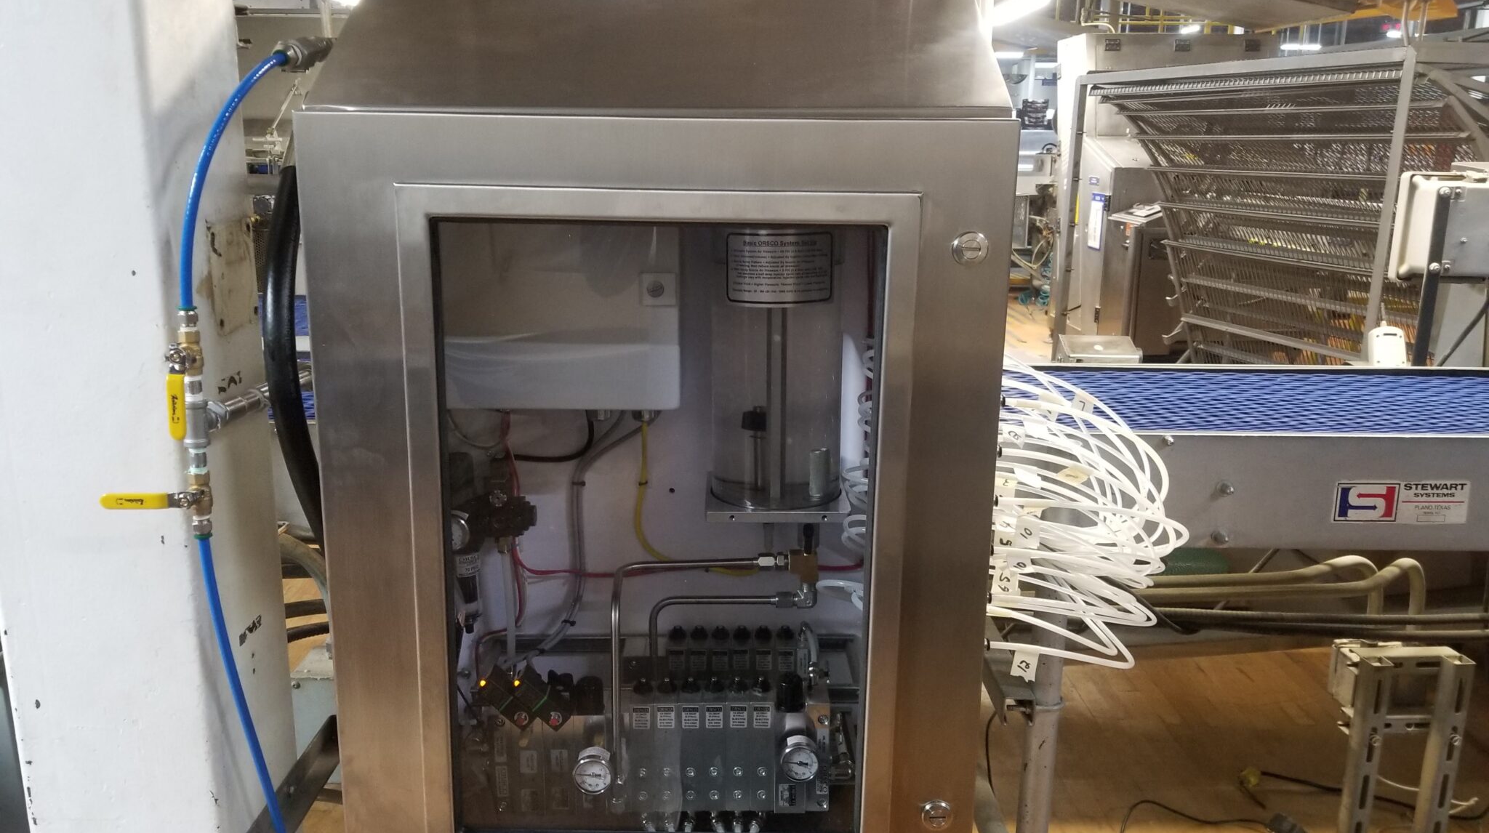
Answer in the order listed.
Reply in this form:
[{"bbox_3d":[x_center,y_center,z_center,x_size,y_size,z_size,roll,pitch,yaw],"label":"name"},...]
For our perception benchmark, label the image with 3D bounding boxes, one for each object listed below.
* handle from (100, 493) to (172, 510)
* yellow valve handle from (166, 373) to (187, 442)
[{"bbox_3d":[-0.553,0.077,1.016,0.062,0.015,0.009,1,12,0],"label":"handle"},{"bbox_3d":[-0.506,-0.009,0.997,0.015,0.061,0.009,1,12,0],"label":"yellow valve handle"}]

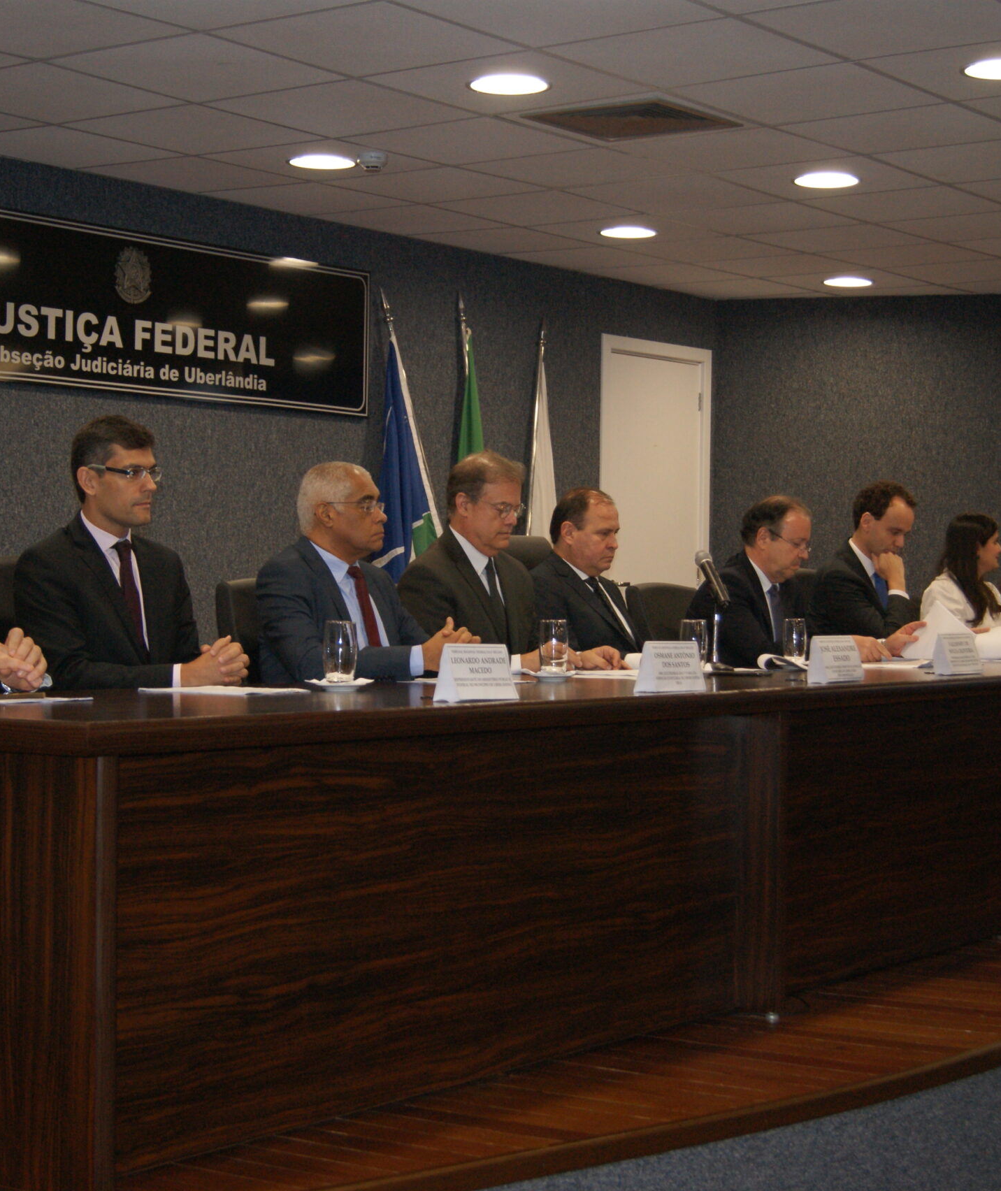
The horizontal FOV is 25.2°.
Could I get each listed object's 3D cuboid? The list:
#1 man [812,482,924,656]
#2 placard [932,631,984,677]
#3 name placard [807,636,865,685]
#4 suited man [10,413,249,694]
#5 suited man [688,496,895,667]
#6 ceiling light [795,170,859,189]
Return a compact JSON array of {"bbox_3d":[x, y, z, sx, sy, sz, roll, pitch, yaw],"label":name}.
[{"bbox_3d":[1.234,0.312,7.261,0.740,1.340,0.550,1,1,38],"label":"man"},{"bbox_3d":[1.243,0.159,6.065,0.085,0.110,0.210,1,1,37],"label":"placard"},{"bbox_3d":[0.861,0.165,5.758,0.058,0.113,0.212,2,1,34],"label":"name placard"},{"bbox_3d":[-0.825,0.292,4.797,0.770,1.340,0.550,1,1,37],"label":"suited man"},{"bbox_3d":[0.940,0.330,7.225,0.780,1.290,0.580,2,1,37],"label":"suited man"},{"bbox_3d":[1.118,-1.434,7.651,0.230,0.050,0.230,1,1,0],"label":"ceiling light"}]

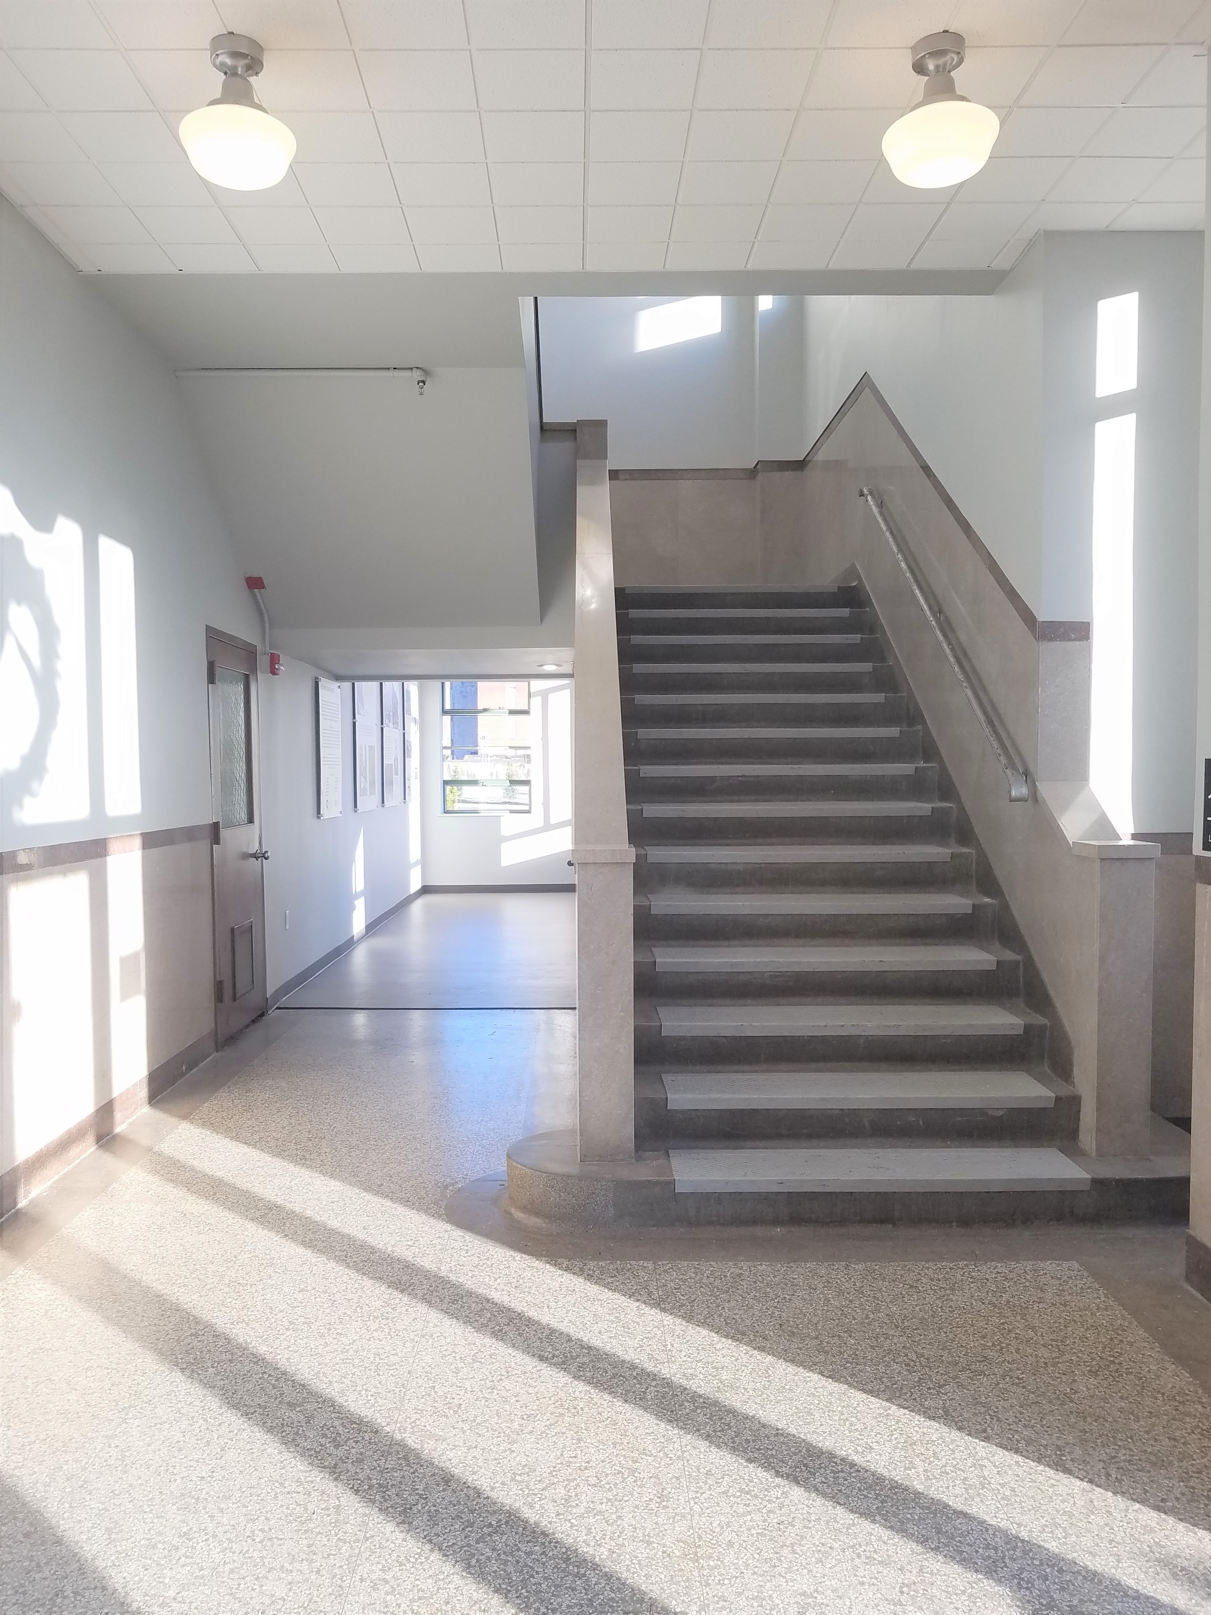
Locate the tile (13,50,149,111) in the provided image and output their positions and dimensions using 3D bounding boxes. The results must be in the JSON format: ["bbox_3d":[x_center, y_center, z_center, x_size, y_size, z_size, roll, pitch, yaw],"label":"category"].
[{"bbox_3d":[-1.401,-1.965,3.267,0.302,0.020,0.302,-1,3,-1],"label":"tile"}]

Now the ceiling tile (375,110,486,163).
[{"bbox_3d":[-0.514,-1.992,3.586,0.302,0.020,0.300,-1,2,-1],"label":"ceiling tile"}]

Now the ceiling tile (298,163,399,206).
[{"bbox_3d":[-0.838,-2.043,3.963,0.305,0.020,0.305,-1,2,-1],"label":"ceiling tile"}]

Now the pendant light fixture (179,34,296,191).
[{"bbox_3d":[-0.966,-1.820,3.176,0.296,0.319,0.296,-1,2,-1],"label":"pendant light fixture"}]

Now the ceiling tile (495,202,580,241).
[{"bbox_3d":[-0.227,-2.027,4.203,0.302,0.020,0.302,-1,3,-1],"label":"ceiling tile"}]

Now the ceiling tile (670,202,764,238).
[{"bbox_3d":[0.388,-2.031,4.199,0.302,0.020,0.300,-1,2,-1],"label":"ceiling tile"}]

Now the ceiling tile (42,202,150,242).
[{"bbox_3d":[-1.746,-2.016,4.191,0.305,0.019,0.300,-1,2,-1],"label":"ceiling tile"}]

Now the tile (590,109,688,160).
[{"bbox_3d":[0.095,-2.000,3.601,0.302,0.020,0.302,-1,3,-1],"label":"tile"}]

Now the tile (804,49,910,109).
[{"bbox_3d":[0.713,-1.998,3.316,0.302,0.020,0.300,-1,2,-1],"label":"tile"}]

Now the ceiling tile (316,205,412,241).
[{"bbox_3d":[-0.847,-2.053,4.261,0.305,0.020,0.305,-1,2,-1],"label":"ceiling tile"}]

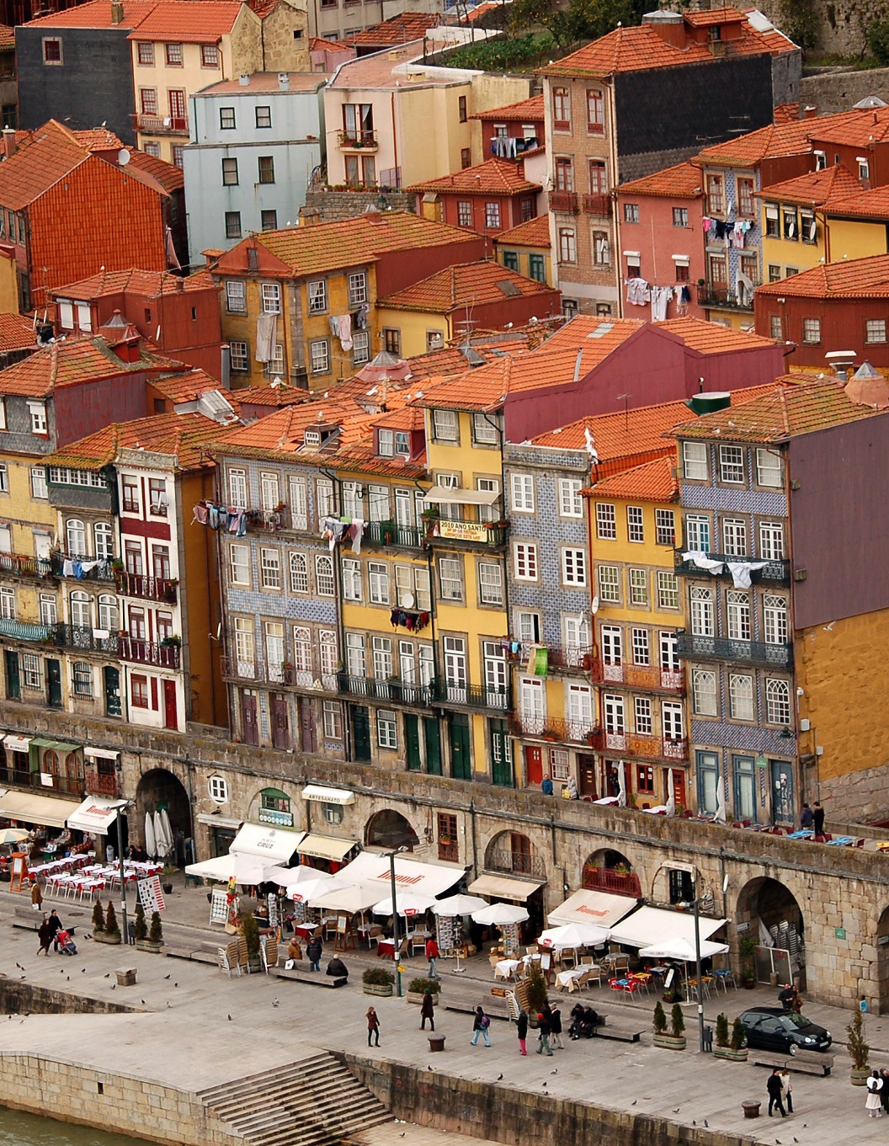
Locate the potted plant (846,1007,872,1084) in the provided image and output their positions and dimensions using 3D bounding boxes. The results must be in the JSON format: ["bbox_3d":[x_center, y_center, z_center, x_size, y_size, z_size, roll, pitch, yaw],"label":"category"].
[{"bbox_3d":[15.541,17.650,219.986,0.850,2.903,0.850,-3,9,0],"label":"potted plant"}]

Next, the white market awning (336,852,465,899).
[{"bbox_3d":[-1.899,12.637,246.224,1.788,0.822,6.256,-13,15,-43],"label":"white market awning"}]

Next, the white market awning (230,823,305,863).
[{"bbox_3d":[-7.592,11.601,252.284,3.770,1.130,1.040,7,14,43],"label":"white market awning"}]

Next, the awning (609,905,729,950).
[{"bbox_3d":[8.974,14.252,234.839,2.012,0.900,4.709,-13,14,-42],"label":"awning"}]

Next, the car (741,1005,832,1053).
[{"bbox_3d":[12.941,17.500,225.069,3.900,1.465,1.650,6,14,40],"label":"car"}]

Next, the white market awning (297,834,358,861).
[{"bbox_3d":[-4.978,11.659,249.161,0.811,0.700,2.814,-13,15,-43],"label":"white market awning"}]

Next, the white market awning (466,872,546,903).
[{"bbox_3d":[2.534,12.954,241.819,3.238,0.584,0.988,7,15,41],"label":"white market awning"}]

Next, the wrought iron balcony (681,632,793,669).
[{"bbox_3d":[11.704,3.110,236.206,5.523,1.030,0.550,7,14,40],"label":"wrought iron balcony"}]

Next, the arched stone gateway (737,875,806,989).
[{"bbox_3d":[13.478,14.145,232.738,1.600,4.580,3.725,-13,14,-42],"label":"arched stone gateway"}]

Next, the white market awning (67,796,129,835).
[{"bbox_3d":[-15.225,10.674,259.357,2.631,1.202,1.363,8,15,44],"label":"white market awning"}]

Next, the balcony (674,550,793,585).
[{"bbox_3d":[11.537,-0.229,235.608,5.530,1.000,0.550,7,15,41],"label":"balcony"}]

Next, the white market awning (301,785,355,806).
[{"bbox_3d":[-4.930,9.461,249.604,2.820,0.488,0.381,8,15,45],"label":"white market awning"}]

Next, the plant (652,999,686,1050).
[{"bbox_3d":[8.684,17.416,227.255,0.620,1.725,1.420,-12,13,-43],"label":"plant"}]

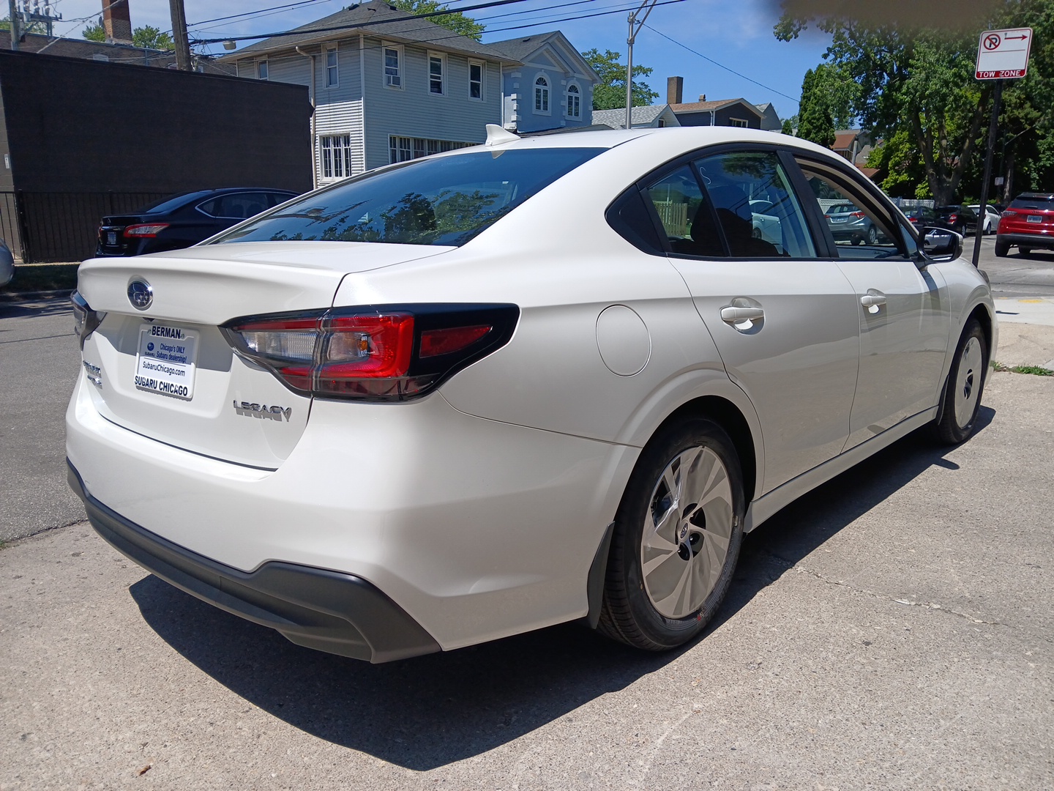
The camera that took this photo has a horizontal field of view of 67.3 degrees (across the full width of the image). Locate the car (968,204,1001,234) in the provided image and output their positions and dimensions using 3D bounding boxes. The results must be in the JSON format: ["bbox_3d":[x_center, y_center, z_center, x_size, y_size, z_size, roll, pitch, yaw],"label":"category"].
[{"bbox_3d":[24.610,-9.607,43.223,1.820,1.500,4.600,13,18,40],"label":"car"}]

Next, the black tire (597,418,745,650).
[{"bbox_3d":[0.383,0.362,2.260,0.225,0.670,0.676,8,15,42],"label":"black tire"}]

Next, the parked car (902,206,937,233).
[{"bbox_3d":[17.104,-7.676,35.069,1.820,1.460,4.700,13,18,40],"label":"parked car"}]

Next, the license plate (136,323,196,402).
[{"bbox_3d":[-0.897,-0.089,1.966,0.310,0.163,0.015,8,2,42],"label":"license plate"}]

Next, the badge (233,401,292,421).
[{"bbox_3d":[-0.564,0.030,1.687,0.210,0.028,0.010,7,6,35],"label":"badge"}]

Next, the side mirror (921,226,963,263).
[{"bbox_3d":[1.688,-0.619,3.240,0.125,0.152,0.180,-11,16,-42],"label":"side mirror"}]

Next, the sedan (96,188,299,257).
[{"bbox_3d":[-3.755,-2.268,11.688,1.770,1.490,4.620,12,17,43],"label":"sedan"}]

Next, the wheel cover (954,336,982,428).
[{"bbox_3d":[2.324,-0.063,4.163,0.060,0.475,0.475,8,15,42],"label":"wheel cover"}]

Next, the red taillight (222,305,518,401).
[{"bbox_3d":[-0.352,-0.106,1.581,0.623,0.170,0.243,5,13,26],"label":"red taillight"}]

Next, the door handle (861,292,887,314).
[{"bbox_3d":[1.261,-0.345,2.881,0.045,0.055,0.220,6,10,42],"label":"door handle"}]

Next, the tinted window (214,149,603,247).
[{"bbox_3d":[-0.373,-0.623,2.452,1.230,0.100,0.820,8,35,42],"label":"tinted window"}]

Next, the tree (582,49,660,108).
[{"bbox_3d":[5.330,-17.100,52.000,7.000,11.000,7.000,13,18,40],"label":"tree"}]

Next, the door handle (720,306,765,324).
[{"bbox_3d":[0.585,-0.219,2.154,0.045,0.044,0.220,6,10,42],"label":"door handle"}]

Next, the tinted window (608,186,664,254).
[{"bbox_3d":[0.248,-0.434,1.938,0.190,0.175,0.035,-13,-3,-42],"label":"tinted window"}]

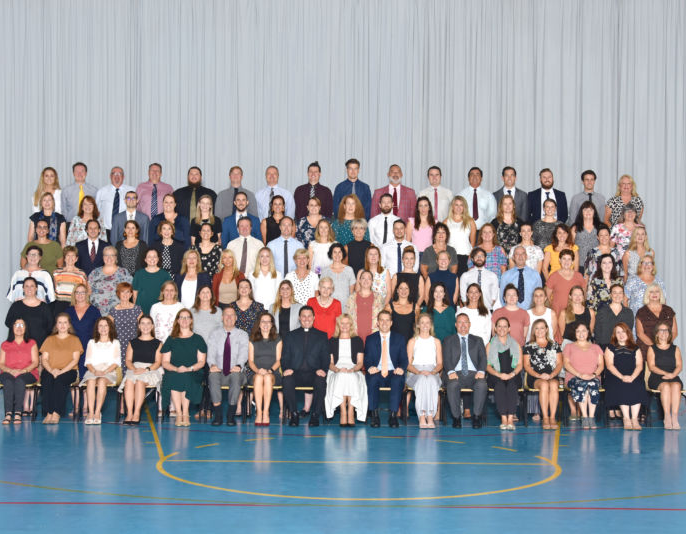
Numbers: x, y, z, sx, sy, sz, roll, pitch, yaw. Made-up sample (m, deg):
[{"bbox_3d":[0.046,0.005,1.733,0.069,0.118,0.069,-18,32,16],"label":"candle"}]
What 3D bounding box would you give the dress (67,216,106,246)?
[{"bbox_3d":[-3.417,-0.372,14.191,0.520,0.600,0.280,1,-2,-8],"label":"dress"}]

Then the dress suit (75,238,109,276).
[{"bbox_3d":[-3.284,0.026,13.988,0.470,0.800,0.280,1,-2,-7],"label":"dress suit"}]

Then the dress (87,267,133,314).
[{"bbox_3d":[-2.950,0.335,13.540,0.570,0.670,0.340,1,-2,-7],"label":"dress"}]

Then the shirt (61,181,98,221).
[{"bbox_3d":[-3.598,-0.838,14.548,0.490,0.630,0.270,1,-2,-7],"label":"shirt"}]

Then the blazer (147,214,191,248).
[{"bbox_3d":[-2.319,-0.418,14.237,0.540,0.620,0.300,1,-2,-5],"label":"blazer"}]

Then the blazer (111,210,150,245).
[{"bbox_3d":[-2.836,-0.400,14.209,0.520,0.720,0.300,1,-2,-5],"label":"blazer"}]

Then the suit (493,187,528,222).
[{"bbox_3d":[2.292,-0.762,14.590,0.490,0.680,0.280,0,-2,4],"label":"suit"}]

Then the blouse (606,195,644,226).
[{"bbox_3d":[3.843,-0.669,14.490,0.490,0.620,0.290,0,-2,6],"label":"blouse"}]

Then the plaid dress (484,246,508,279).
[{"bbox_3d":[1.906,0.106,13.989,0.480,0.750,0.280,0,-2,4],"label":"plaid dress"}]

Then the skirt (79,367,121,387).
[{"bbox_3d":[-2.846,1.280,12.468,0.460,0.280,0.500,1,-2,-6],"label":"skirt"}]

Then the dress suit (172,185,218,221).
[{"bbox_3d":[-2.004,-0.771,14.489,0.600,0.700,0.340,1,-2,-3],"label":"dress suit"}]

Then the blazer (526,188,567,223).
[{"bbox_3d":[2.782,-0.694,14.488,0.550,0.760,0.320,0,-2,4],"label":"blazer"}]

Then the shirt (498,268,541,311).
[{"bbox_3d":[2.270,0.308,13.617,0.540,0.630,0.300,0,-2,5],"label":"shirt"}]

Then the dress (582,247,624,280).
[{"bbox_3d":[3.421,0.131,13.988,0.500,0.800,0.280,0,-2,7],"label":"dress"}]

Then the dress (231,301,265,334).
[{"bbox_3d":[-1.191,0.891,13.236,0.460,0.950,0.300,1,-2,-3],"label":"dress"}]

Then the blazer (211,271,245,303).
[{"bbox_3d":[-1.473,0.358,13.690,0.470,0.640,0.290,1,-2,-2],"label":"blazer"}]

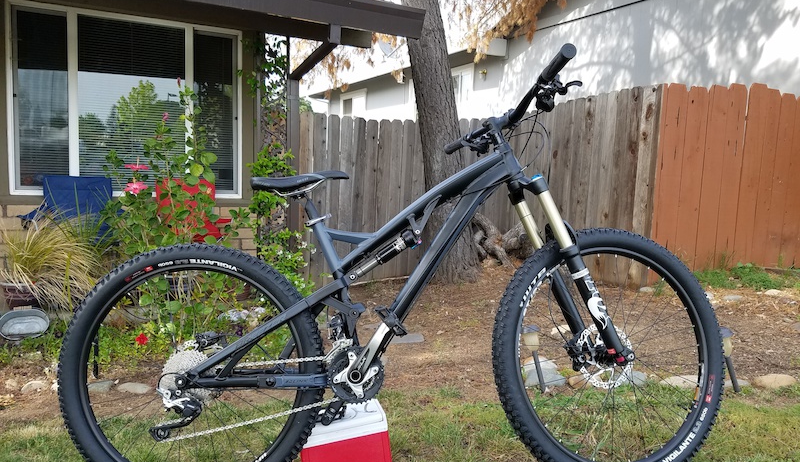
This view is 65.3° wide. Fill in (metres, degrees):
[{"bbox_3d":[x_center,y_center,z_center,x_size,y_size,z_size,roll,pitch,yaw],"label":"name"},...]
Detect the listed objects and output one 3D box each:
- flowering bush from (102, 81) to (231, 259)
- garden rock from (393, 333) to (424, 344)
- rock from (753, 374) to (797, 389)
[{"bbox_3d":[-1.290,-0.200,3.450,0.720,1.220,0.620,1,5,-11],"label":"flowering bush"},{"bbox_3d":[0.024,0.580,3.350,0.200,0.045,0.130,2,4,0],"label":"garden rock"},{"bbox_3d":[1.530,0.615,2.550,0.170,0.060,0.130,3,5,11],"label":"rock"}]

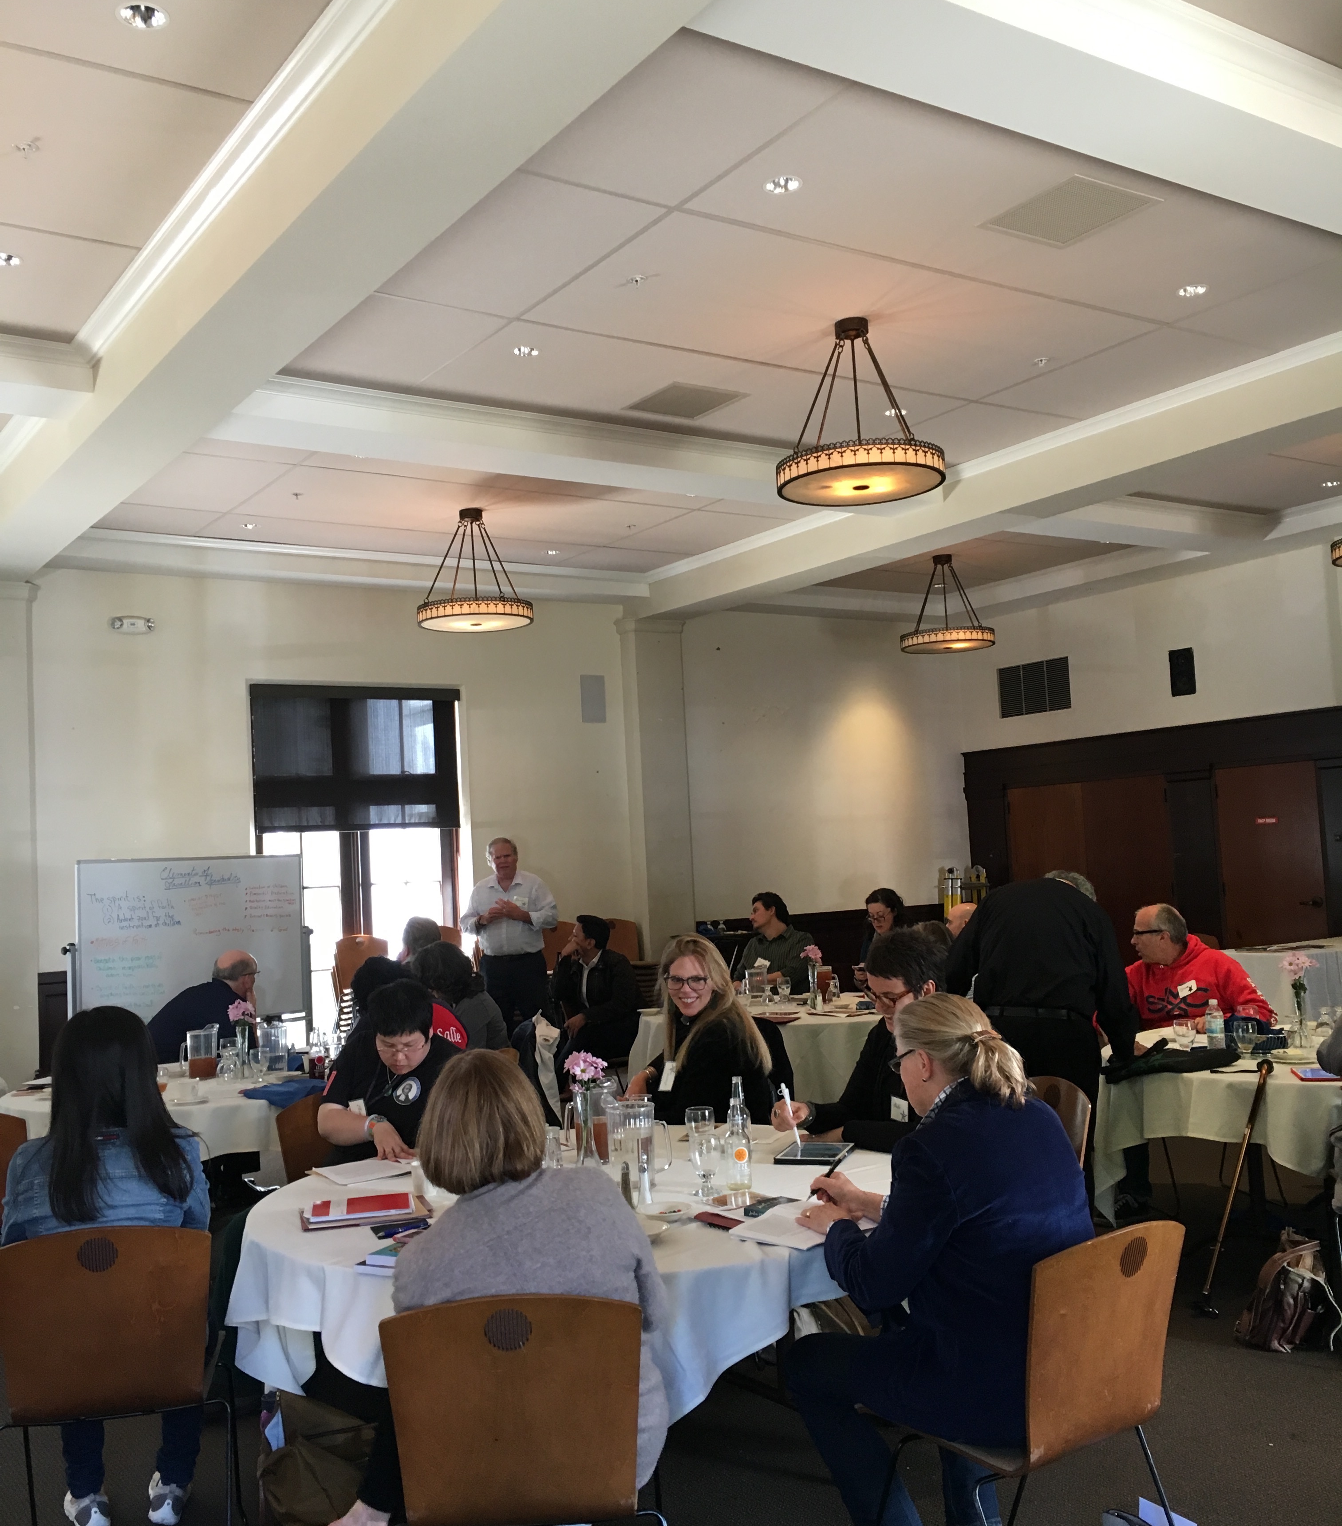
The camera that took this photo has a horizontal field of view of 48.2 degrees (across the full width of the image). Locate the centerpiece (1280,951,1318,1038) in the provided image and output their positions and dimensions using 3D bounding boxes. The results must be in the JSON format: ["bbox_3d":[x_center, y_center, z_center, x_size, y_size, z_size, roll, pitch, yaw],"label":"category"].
[{"bbox_3d":[2.298,0.860,5.486,0.140,0.350,0.140,-1,-4,-34],"label":"centerpiece"}]

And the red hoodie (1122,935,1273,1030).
[{"bbox_3d":[2.207,1.015,6.287,0.680,0.620,0.450,-4,-4,11],"label":"red hoodie"}]

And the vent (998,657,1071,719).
[{"bbox_3d":[3.405,-0.705,14.112,0.050,0.473,0.868,-1,-4,-34],"label":"vent"}]

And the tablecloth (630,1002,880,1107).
[{"bbox_3d":[0.765,1.731,8.362,1.850,0.750,1.850,-3,-4,0],"label":"tablecloth"}]

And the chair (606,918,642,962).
[{"bbox_3d":[-0.286,1.627,11.781,0.480,0.800,0.520,-1,-4,-34],"label":"chair"}]

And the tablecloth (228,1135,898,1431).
[{"bbox_3d":[-0.153,1.442,3.774,1.790,0.760,1.790,-3,-4,0],"label":"tablecloth"}]

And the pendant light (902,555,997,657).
[{"bbox_3d":[2.397,-1.408,13.094,0.810,0.820,0.810,-3,-4,0],"label":"pendant light"}]

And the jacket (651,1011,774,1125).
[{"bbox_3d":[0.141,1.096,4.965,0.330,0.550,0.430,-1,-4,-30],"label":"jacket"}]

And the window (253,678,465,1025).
[{"bbox_3d":[-2.298,0.816,11.409,1.705,2.776,0.150,-1,-4,-34],"label":"window"}]

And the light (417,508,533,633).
[{"bbox_3d":[-1.306,-1.292,9.933,0.751,0.752,0.751,-3,-4,0],"label":"light"}]

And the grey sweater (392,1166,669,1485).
[{"bbox_3d":[-0.229,1.019,2.797,0.520,0.550,0.460,-3,-4,0],"label":"grey sweater"}]

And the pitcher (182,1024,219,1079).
[{"bbox_3d":[-2.113,1.289,6.710,0.180,0.235,0.130,-3,-4,0],"label":"pitcher"}]

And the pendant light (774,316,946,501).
[{"bbox_3d":[0.837,-1.609,6.760,0.744,0.745,0.744,-3,-4,0],"label":"pendant light"}]

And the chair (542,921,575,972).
[{"bbox_3d":[-0.753,1.616,11.462,0.480,0.800,0.520,-1,-4,-34],"label":"chair"}]

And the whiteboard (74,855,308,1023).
[{"bbox_3d":[-3.175,1.180,9.925,1.500,1.090,0.070,-1,-4,-35],"label":"whiteboard"}]

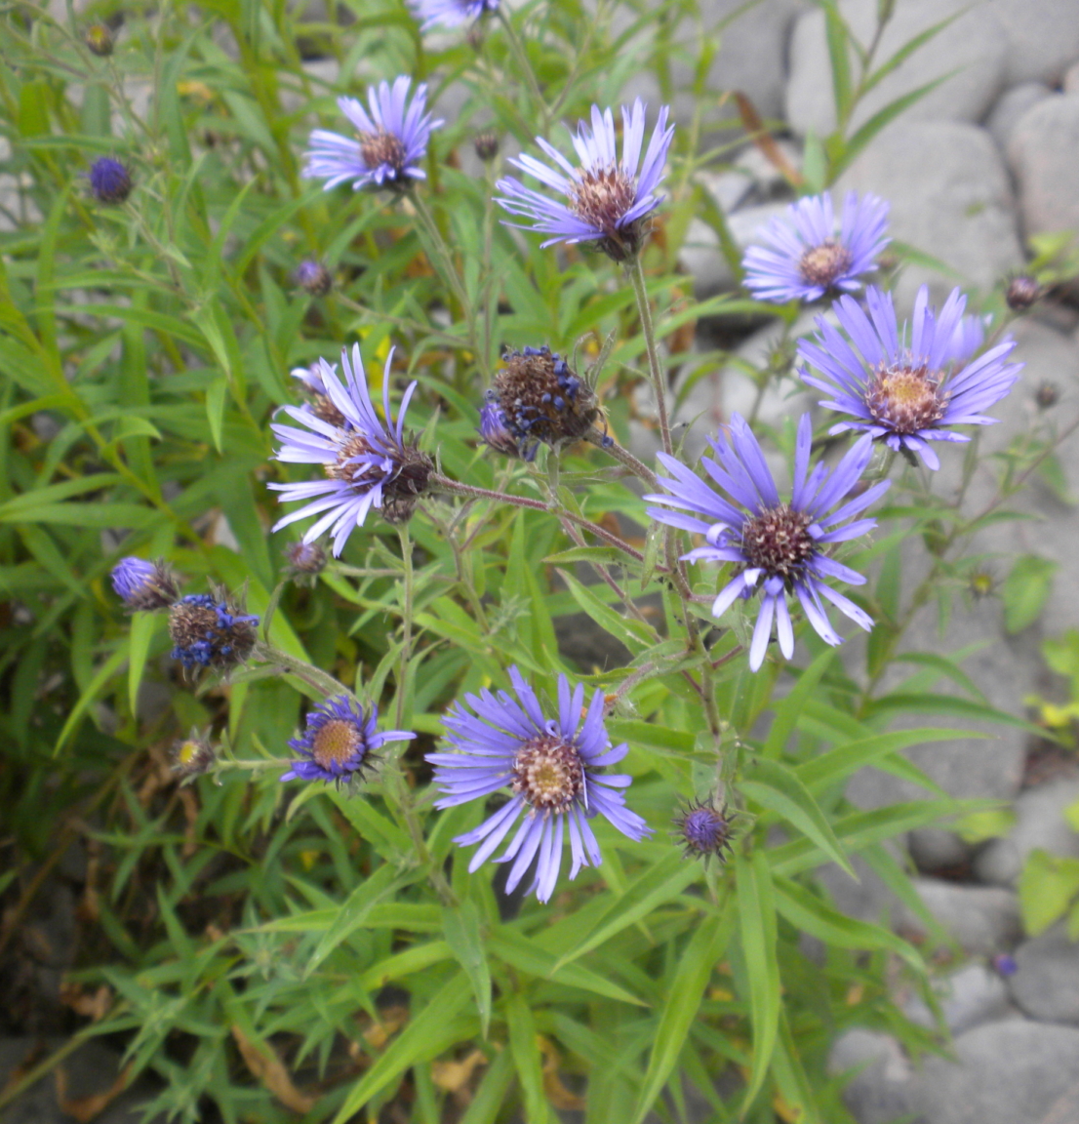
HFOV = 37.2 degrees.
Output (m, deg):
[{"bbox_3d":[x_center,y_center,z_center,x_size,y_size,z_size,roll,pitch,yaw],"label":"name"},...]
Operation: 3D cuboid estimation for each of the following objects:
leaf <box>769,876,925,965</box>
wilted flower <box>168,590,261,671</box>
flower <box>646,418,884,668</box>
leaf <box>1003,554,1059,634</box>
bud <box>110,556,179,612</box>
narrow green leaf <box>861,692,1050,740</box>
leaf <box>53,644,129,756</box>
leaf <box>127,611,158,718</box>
[{"bbox_3d":[0.079,0.092,0.410,0.044,0.009,0.010,31,52,13],"label":"leaf"},{"bbox_3d":[-0.074,0.016,0.365,0.018,0.017,0.017,9,33,-36],"label":"wilted flower"},{"bbox_3d":[0.045,-0.004,0.320,0.048,0.019,0.050,-2,72,7],"label":"flower"},{"bbox_3d":[0.203,0.013,0.660,0.022,0.007,0.034,16,61,9],"label":"leaf"},{"bbox_3d":[-0.083,0.004,0.335,0.013,0.010,0.010,19,38,-21],"label":"bud"},{"bbox_3d":[0.122,0.045,0.470,0.057,0.008,0.010,9,43,7],"label":"narrow green leaf"},{"bbox_3d":[-0.126,0.039,0.450,0.006,0.007,0.040,25,70,25],"label":"leaf"},{"bbox_3d":[-0.107,0.028,0.430,0.007,0.006,0.033,5,72,5],"label":"leaf"}]

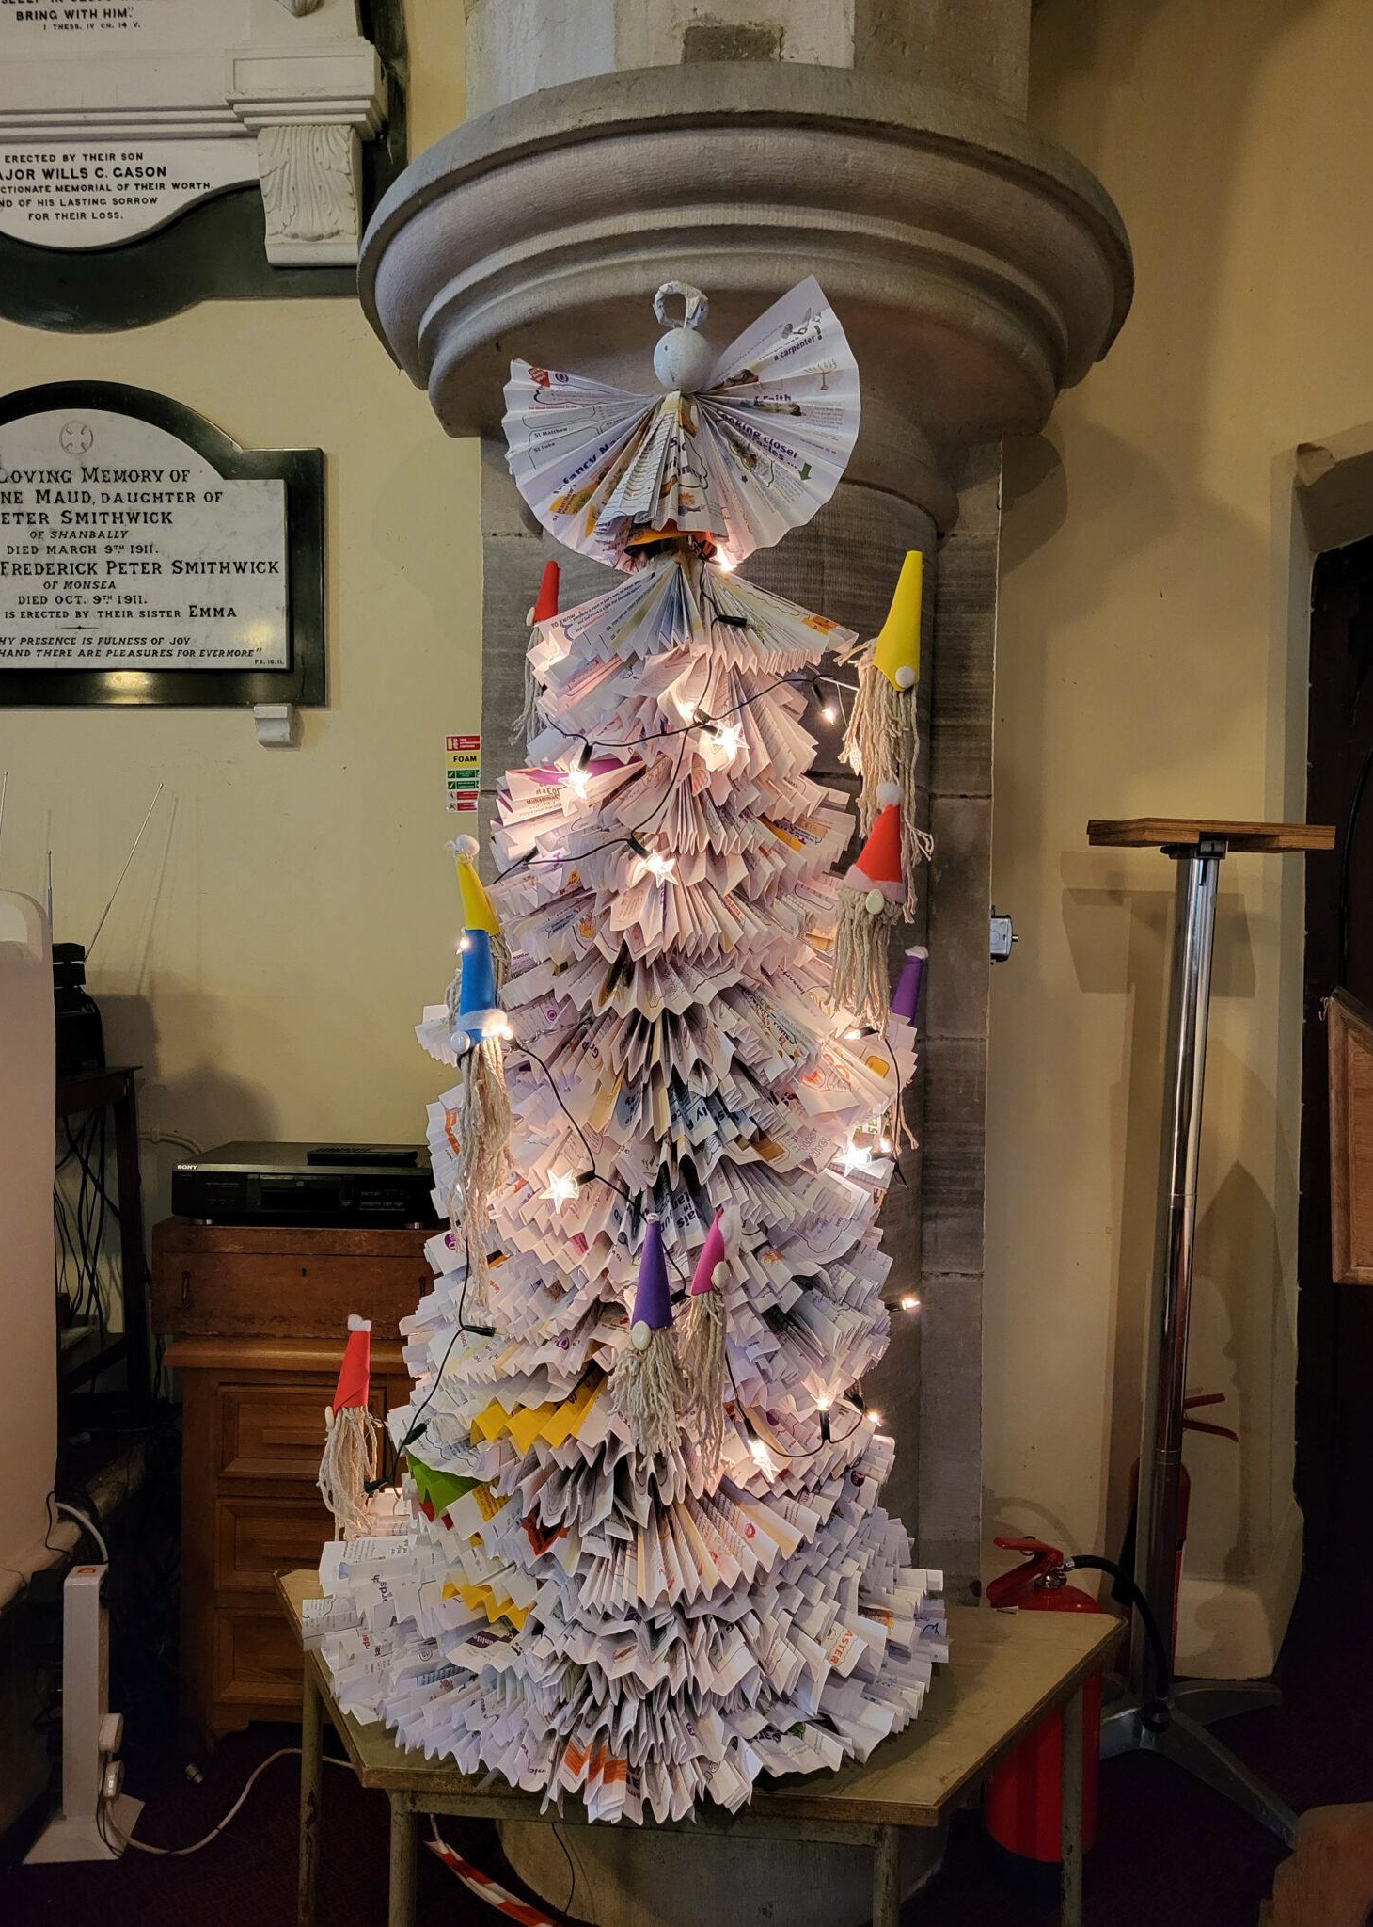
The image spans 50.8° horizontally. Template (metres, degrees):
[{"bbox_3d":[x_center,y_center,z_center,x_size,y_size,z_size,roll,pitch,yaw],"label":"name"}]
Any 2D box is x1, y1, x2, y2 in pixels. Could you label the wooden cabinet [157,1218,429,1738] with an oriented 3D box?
[{"bbox_3d":[-0.592,0.817,2.452,0.475,0.820,0.380,1,1,3],"label":"wooden cabinet"}]

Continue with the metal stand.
[{"bbox_3d":[0.749,0.524,2.303,0.510,1.440,0.510,1,1,-3],"label":"metal stand"}]

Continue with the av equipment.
[{"bbox_3d":[-0.584,0.362,2.410,0.435,0.092,0.280,1,1,3],"label":"av equipment"}]

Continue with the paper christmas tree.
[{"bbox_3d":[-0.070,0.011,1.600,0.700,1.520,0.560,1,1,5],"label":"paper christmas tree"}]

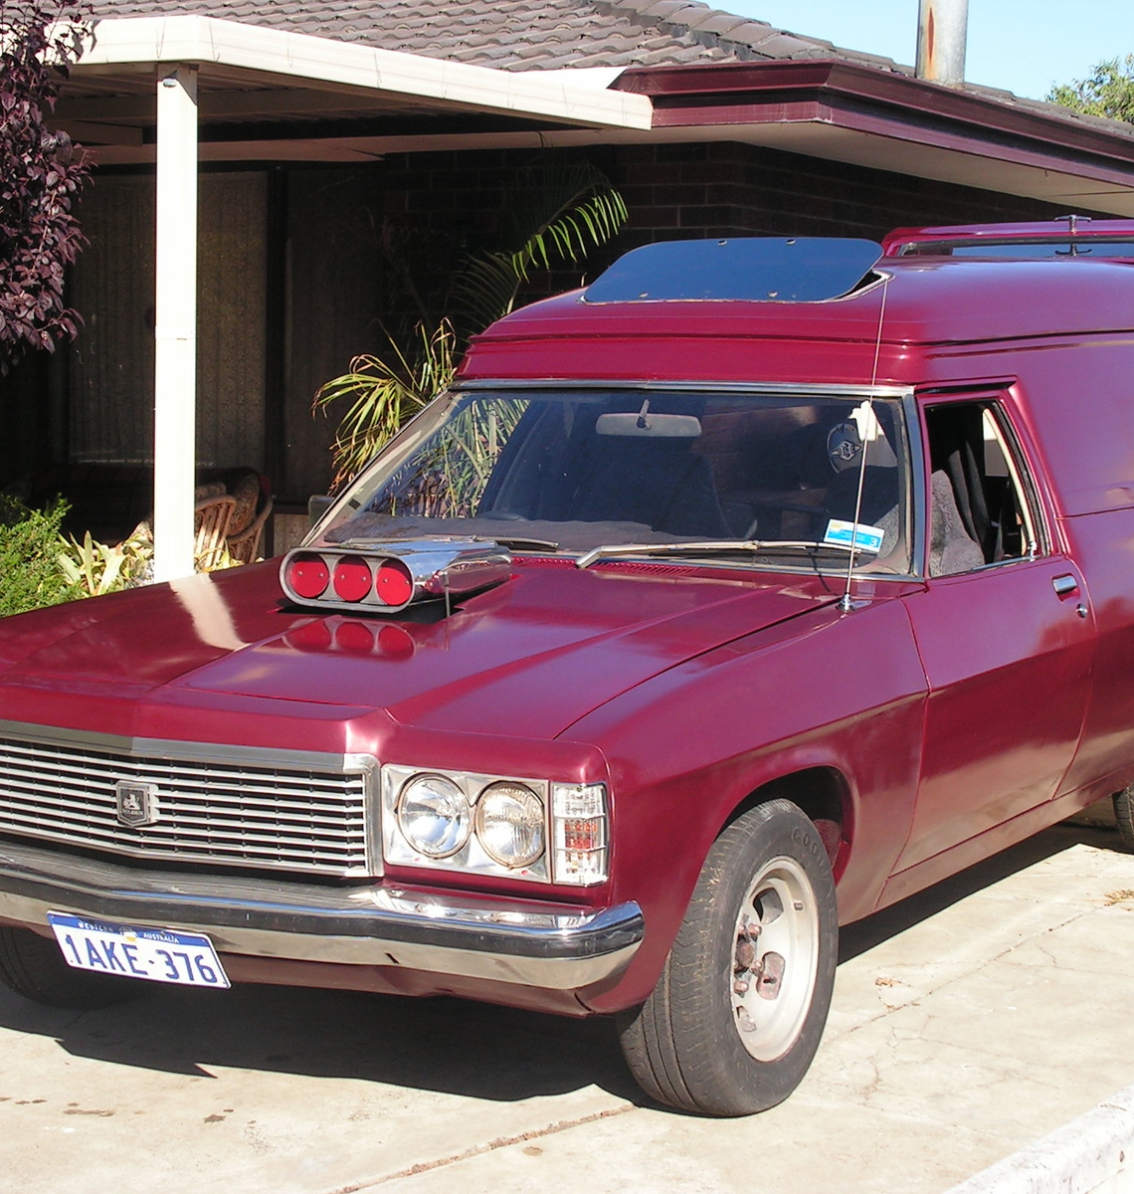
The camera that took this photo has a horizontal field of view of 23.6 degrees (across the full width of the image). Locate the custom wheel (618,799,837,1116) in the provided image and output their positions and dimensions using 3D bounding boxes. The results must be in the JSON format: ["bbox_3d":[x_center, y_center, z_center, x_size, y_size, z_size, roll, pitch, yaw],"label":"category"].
[{"bbox_3d":[0.317,0.671,5.203,0.220,0.600,0.600,4,7,29],"label":"custom wheel"}]

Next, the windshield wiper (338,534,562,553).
[{"bbox_3d":[-0.284,-0.115,6.201,0.620,0.060,0.070,1,5,31],"label":"windshield wiper"}]

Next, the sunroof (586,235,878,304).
[{"bbox_3d":[0.420,-0.812,6.733,0.720,0.040,0.330,4,36,29],"label":"sunroof"}]

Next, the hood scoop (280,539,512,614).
[{"bbox_3d":[-0.324,-0.049,5.492,0.320,0.132,0.430,4,7,29],"label":"hood scoop"}]

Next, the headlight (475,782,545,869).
[{"bbox_3d":[-0.084,0.377,4.545,0.150,0.150,0.080,4,7,29],"label":"headlight"}]

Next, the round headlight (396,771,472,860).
[{"bbox_3d":[-0.215,0.369,4.618,0.150,0.150,0.080,4,7,29],"label":"round headlight"}]

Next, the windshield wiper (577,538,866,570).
[{"bbox_3d":[0.328,-0.086,5.891,0.635,0.055,0.065,-2,5,11],"label":"windshield wiper"}]

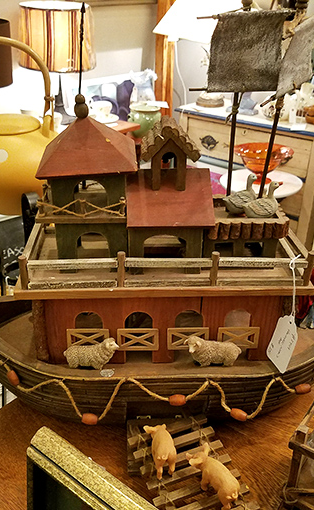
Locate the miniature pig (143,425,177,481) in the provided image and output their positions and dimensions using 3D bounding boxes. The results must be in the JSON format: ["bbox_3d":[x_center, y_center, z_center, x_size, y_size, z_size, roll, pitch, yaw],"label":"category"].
[{"bbox_3d":[0.005,0.261,0.693,0.037,0.050,0.070,-3,28,-9],"label":"miniature pig"}]

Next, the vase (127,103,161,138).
[{"bbox_3d":[-0.064,-0.653,2.500,0.165,0.145,0.150,2,28,0],"label":"vase"}]

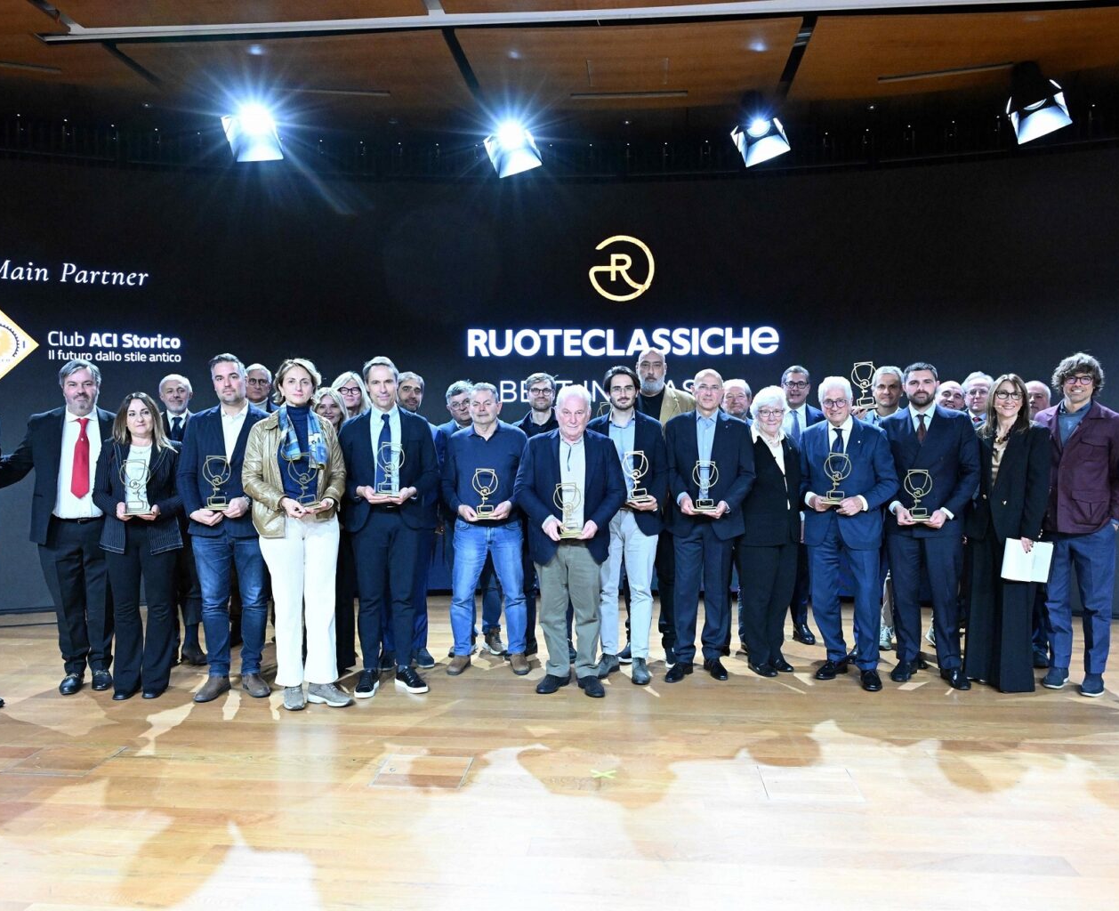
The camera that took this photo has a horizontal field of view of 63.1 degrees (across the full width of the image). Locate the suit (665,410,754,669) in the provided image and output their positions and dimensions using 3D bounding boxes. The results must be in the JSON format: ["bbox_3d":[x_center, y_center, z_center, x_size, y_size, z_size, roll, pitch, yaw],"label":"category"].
[{"bbox_3d":[0.854,0.469,5.148,0.530,1.444,0.360,1,3,10],"label":"suit"}]

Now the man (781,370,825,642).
[{"bbox_3d":[1.547,0.309,5.859,0.520,1.793,0.370,1,3,10],"label":"man"}]

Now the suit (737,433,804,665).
[{"bbox_3d":[1.248,0.531,5.323,0.444,1.375,0.310,-1,4,-12],"label":"suit"}]

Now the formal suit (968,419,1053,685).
[{"bbox_3d":[2.453,0.543,4.989,0.444,1.437,0.350,2,5,30],"label":"formal suit"}]

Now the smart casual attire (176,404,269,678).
[{"bbox_3d":[-1.784,0.455,4.810,0.520,1.449,0.380,-1,2,-19],"label":"smart casual attire"}]

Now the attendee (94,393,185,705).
[{"bbox_3d":[-2.270,0.470,4.911,0.454,1.615,0.380,-1,4,-19],"label":"attendee"}]

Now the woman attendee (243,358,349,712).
[{"bbox_3d":[-1.350,0.384,4.659,0.540,1.762,0.440,-1,2,-19],"label":"woman attendee"}]

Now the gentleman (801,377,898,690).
[{"bbox_3d":[1.625,0.406,5.083,0.540,1.677,0.430,1,3,20],"label":"gentleman"}]

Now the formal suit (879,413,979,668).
[{"bbox_3d":[2.079,0.459,5.065,0.530,1.474,0.360,1,3,24],"label":"formal suit"}]

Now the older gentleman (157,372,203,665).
[{"bbox_3d":[-2.339,0.364,5.599,0.501,1.732,0.360,-1,4,-18],"label":"older gentleman"}]

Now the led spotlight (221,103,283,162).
[{"bbox_3d":[-2.242,-2.419,6.700,0.420,0.420,0.400,-1,38,-20],"label":"led spotlight"}]

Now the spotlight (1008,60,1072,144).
[{"bbox_3d":[3.470,-2.545,6.600,0.420,0.400,0.450,1,45,16],"label":"spotlight"}]

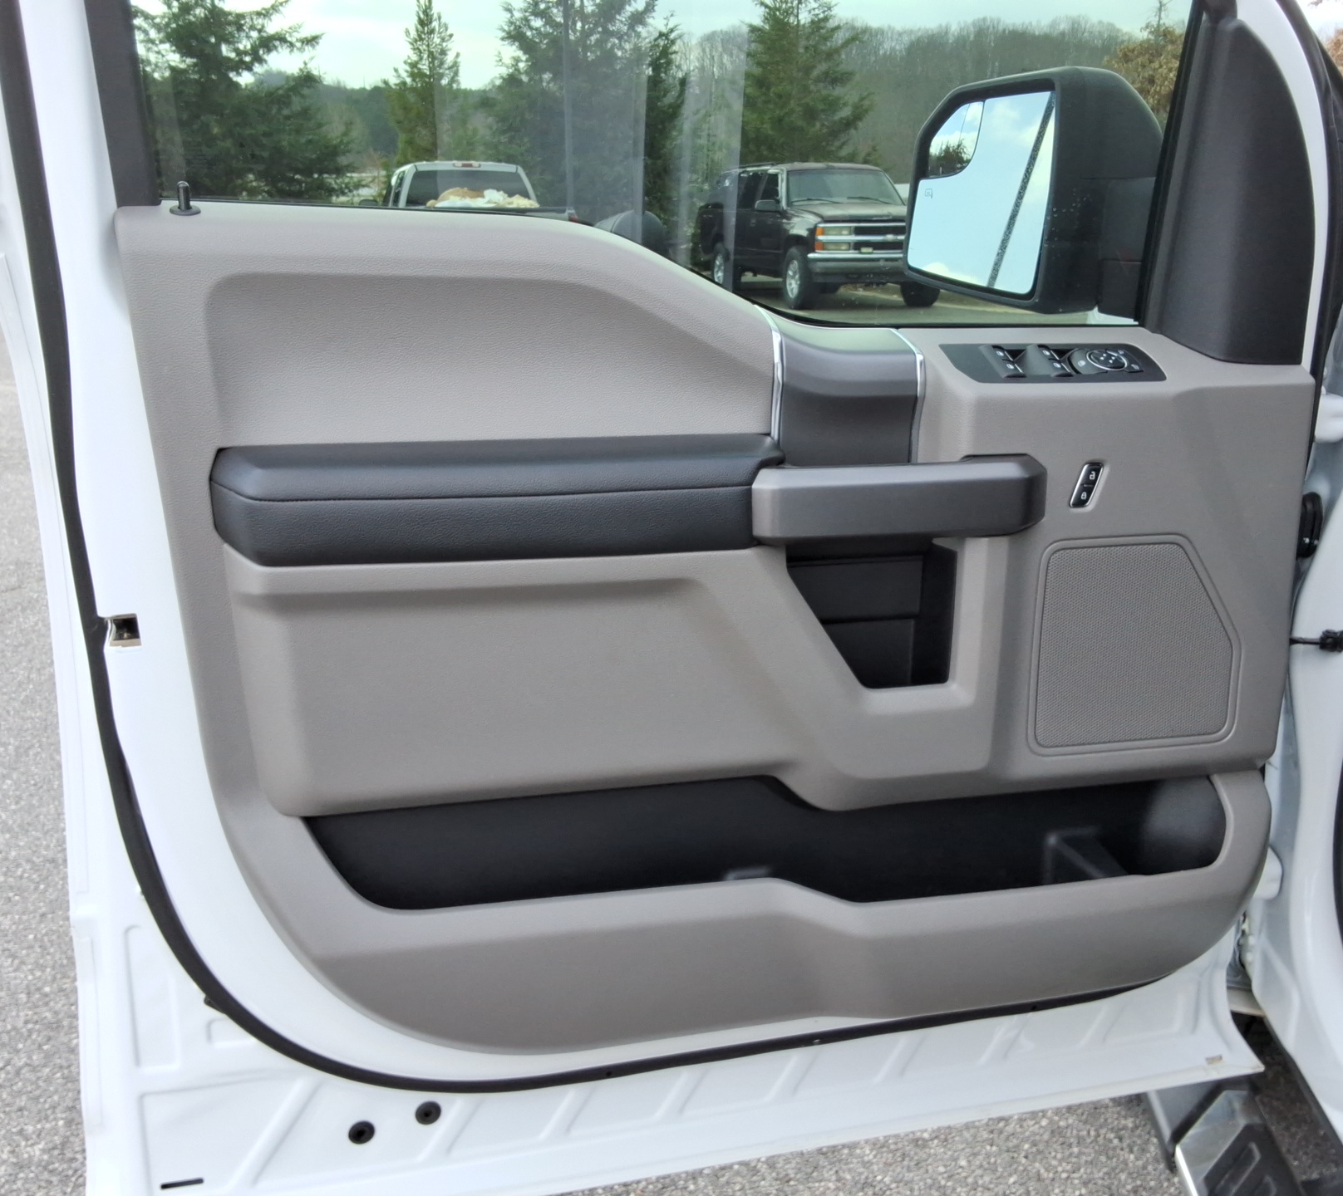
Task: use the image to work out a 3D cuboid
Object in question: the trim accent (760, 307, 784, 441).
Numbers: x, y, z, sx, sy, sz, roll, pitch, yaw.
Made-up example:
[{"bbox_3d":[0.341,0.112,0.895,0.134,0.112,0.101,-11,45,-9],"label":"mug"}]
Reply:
[{"bbox_3d":[0.076,-0.171,0.996,0.013,0.103,0.060,-3,18,-8],"label":"trim accent"}]

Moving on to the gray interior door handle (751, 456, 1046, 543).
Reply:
[{"bbox_3d":[0.173,-0.074,0.976,0.236,0.053,0.060,-3,18,-15],"label":"gray interior door handle"}]

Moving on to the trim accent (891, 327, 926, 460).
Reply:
[{"bbox_3d":[0.186,-0.157,1.016,0.015,0.108,0.057,-3,18,-8],"label":"trim accent"}]

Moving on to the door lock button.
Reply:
[{"bbox_3d":[0.338,-0.092,1.043,0.025,0.038,0.012,-3,18,-8],"label":"door lock button"}]

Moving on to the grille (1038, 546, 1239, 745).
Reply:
[{"bbox_3d":[0.398,0.039,1.095,0.171,0.182,0.014,-3,18,-8],"label":"grille"}]

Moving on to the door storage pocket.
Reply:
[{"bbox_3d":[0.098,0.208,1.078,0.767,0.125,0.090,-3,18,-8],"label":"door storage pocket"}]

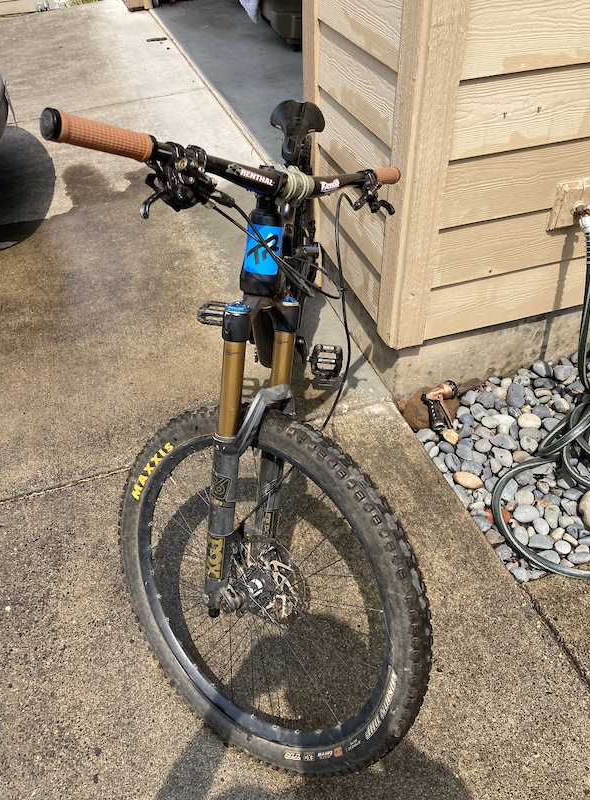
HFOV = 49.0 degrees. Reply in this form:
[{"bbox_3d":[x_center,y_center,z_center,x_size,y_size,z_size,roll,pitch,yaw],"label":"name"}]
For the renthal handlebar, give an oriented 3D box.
[{"bbox_3d":[-0.013,-0.366,1.036,0.090,0.075,0.815,23,24,31],"label":"renthal handlebar"}]

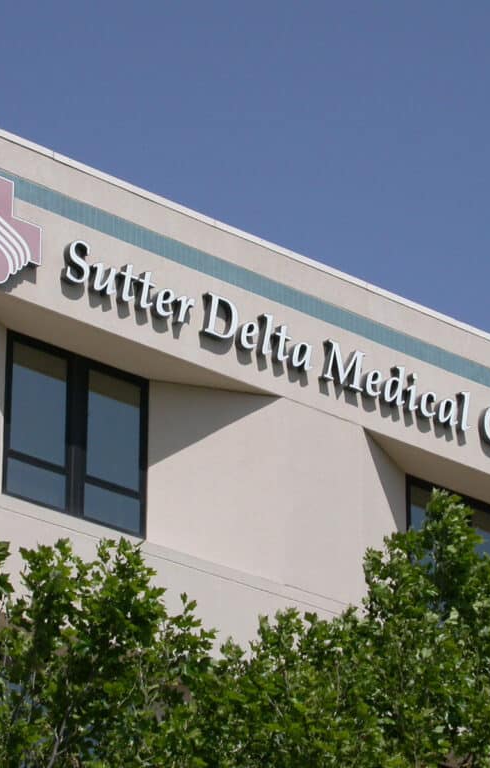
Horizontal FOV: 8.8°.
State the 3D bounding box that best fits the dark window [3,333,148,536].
[{"bbox_3d":[-2.092,0.656,39.399,2.366,2.156,0.130,20,-30,-41],"label":"dark window"}]

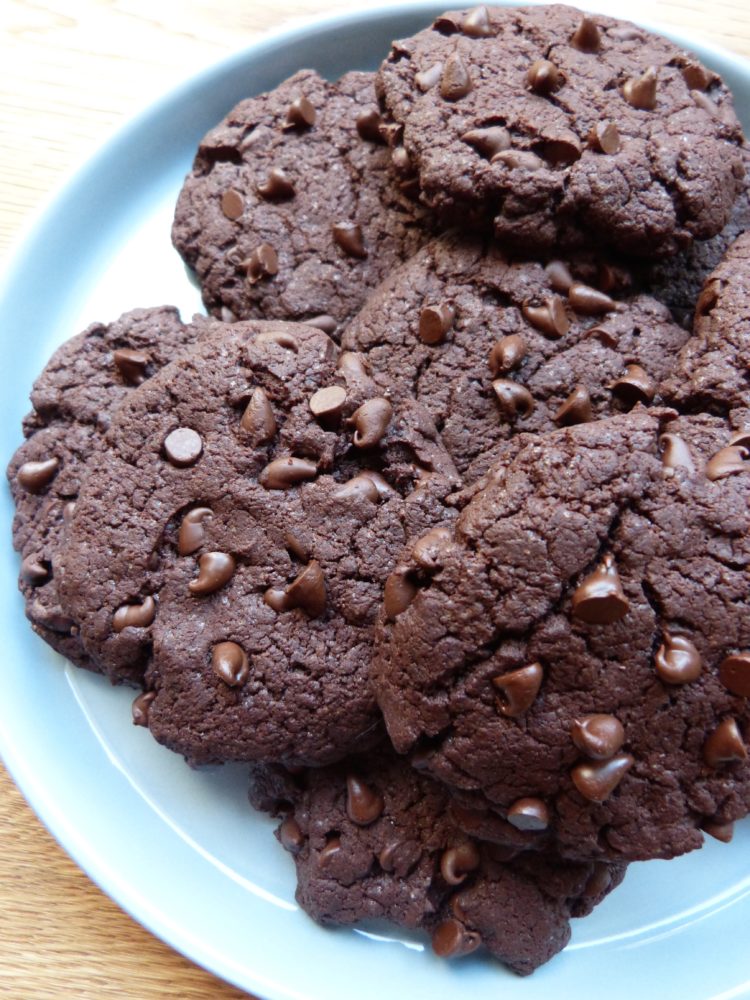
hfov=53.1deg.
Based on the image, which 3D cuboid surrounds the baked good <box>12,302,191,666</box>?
[{"bbox_3d":[-0.042,-0.004,0.186,0.091,0.017,0.091,0,72,-1],"label":"baked good"}]

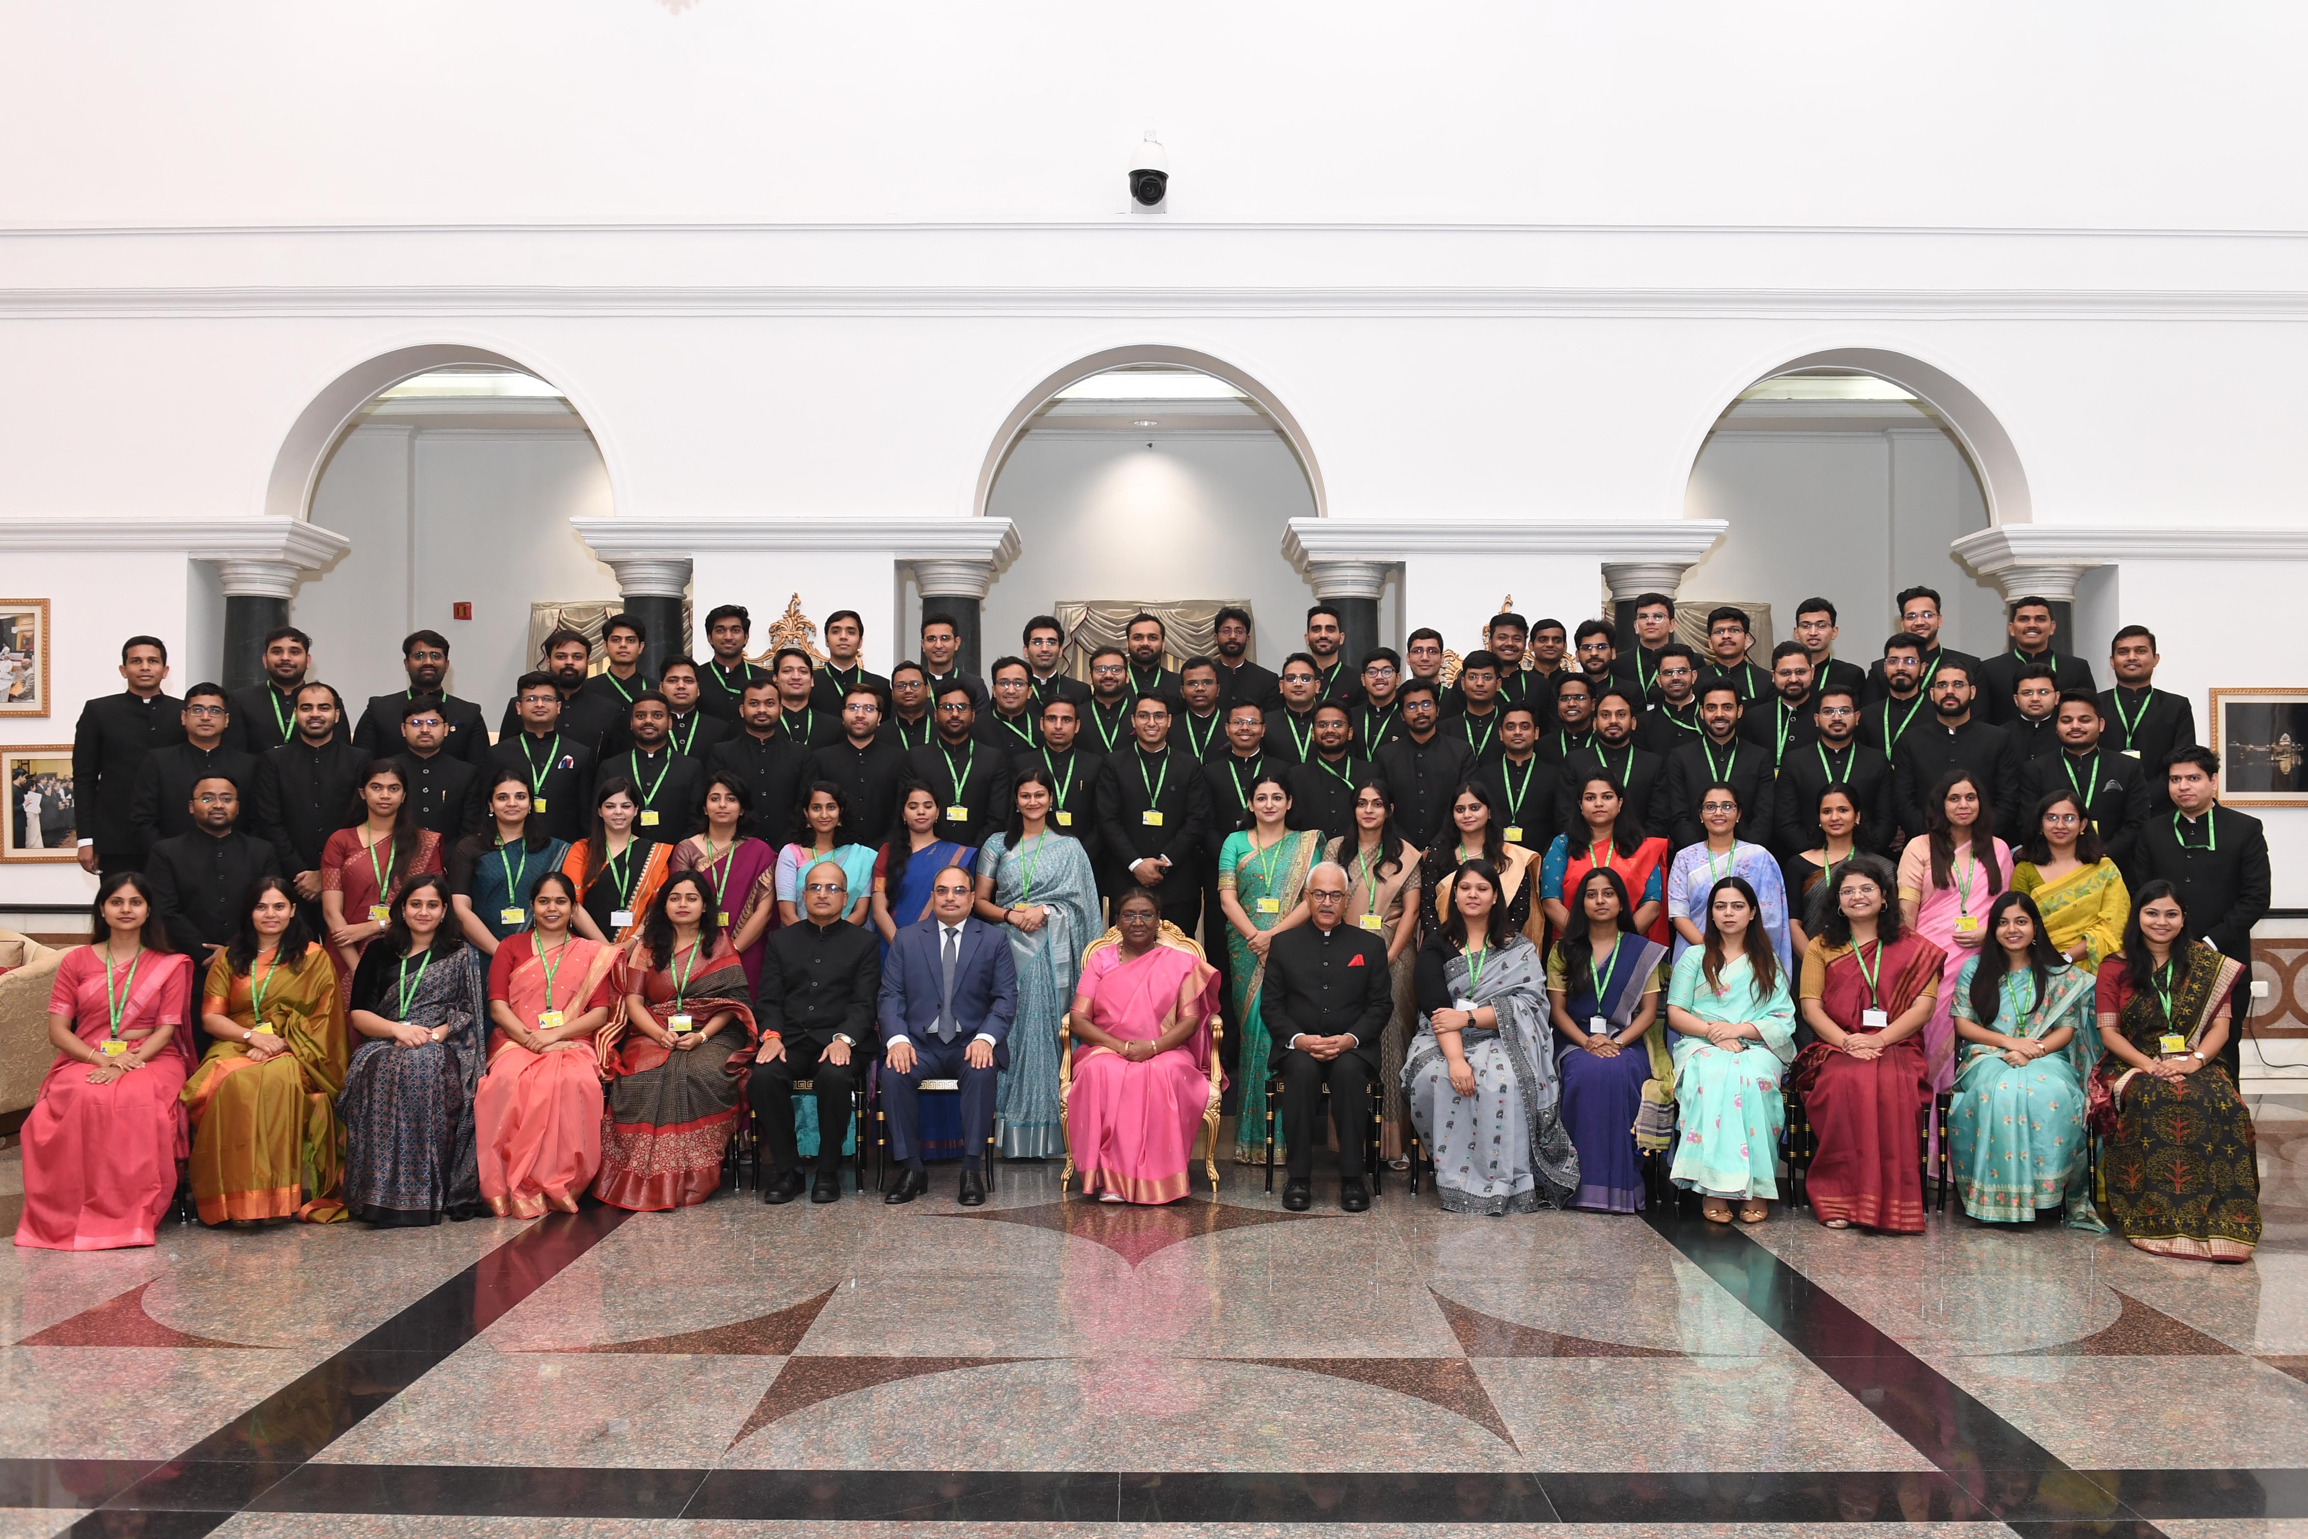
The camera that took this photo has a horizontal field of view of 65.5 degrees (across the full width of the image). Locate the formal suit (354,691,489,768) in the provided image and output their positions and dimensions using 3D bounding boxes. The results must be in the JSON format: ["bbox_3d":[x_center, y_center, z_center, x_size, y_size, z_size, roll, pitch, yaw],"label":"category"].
[{"bbox_3d":[-3.296,0.396,8.092,0.590,1.510,0.330,1,-2,-18],"label":"formal suit"}]

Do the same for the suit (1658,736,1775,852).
[{"bbox_3d":[2.429,0.621,7.737,0.520,1.515,0.310,0,-2,15],"label":"suit"}]

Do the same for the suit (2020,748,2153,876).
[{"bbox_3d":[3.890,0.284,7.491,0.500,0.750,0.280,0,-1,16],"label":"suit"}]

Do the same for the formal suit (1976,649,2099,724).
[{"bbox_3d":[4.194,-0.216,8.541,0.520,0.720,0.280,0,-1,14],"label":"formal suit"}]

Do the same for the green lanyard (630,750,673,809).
[{"bbox_3d":[-2.196,0.044,7.847,0.175,0.270,0.120,0,-1,-10],"label":"green lanyard"}]

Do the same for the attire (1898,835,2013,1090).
[{"bbox_3d":[3.168,0.934,7.078,0.470,1.360,0.330,0,-2,18],"label":"attire"}]

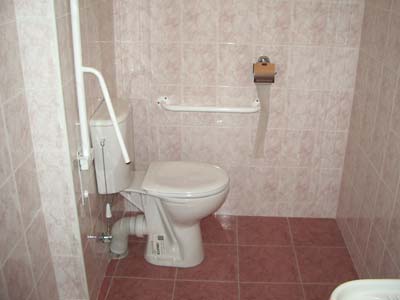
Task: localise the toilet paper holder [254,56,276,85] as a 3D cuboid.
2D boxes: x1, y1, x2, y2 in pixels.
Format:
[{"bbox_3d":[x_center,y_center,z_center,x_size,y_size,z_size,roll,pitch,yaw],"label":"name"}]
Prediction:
[{"bbox_3d":[0.365,-0.443,2.458,0.130,0.138,0.105,1,23,3],"label":"toilet paper holder"}]

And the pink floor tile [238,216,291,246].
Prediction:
[{"bbox_3d":[0.404,0.510,2.750,0.333,0.010,0.325,2,24,3],"label":"pink floor tile"}]

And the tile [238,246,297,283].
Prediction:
[{"bbox_3d":[0.383,0.640,2.454,0.333,0.010,0.333,2,24,3],"label":"tile"}]

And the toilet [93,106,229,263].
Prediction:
[{"bbox_3d":[-0.173,0.186,2.398,0.667,0.860,0.380,2,24,3],"label":"toilet"}]

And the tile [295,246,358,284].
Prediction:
[{"bbox_3d":[0.702,0.647,2.435,0.325,0.010,0.330,1,23,3],"label":"tile"}]

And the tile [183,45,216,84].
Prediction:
[{"bbox_3d":[0.001,-0.486,2.519,0.200,0.248,0.010,2,24,3],"label":"tile"}]

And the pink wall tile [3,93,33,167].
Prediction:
[{"bbox_3d":[-0.650,-0.072,1.575,0.010,0.250,0.188,1,23,3],"label":"pink wall tile"}]

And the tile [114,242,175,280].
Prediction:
[{"bbox_3d":[-0.283,0.622,2.489,0.333,0.010,0.333,2,24,3],"label":"tile"}]

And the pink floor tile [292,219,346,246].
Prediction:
[{"bbox_3d":[0.721,0.518,2.733,0.325,0.010,0.325,1,23,3],"label":"pink floor tile"}]

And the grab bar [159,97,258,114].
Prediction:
[{"bbox_3d":[0.059,-0.256,2.561,0.630,0.073,0.098,1,23,3],"label":"grab bar"}]

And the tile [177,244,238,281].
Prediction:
[{"bbox_3d":[0.048,0.632,2.469,0.330,0.010,0.330,1,23,3],"label":"tile"}]

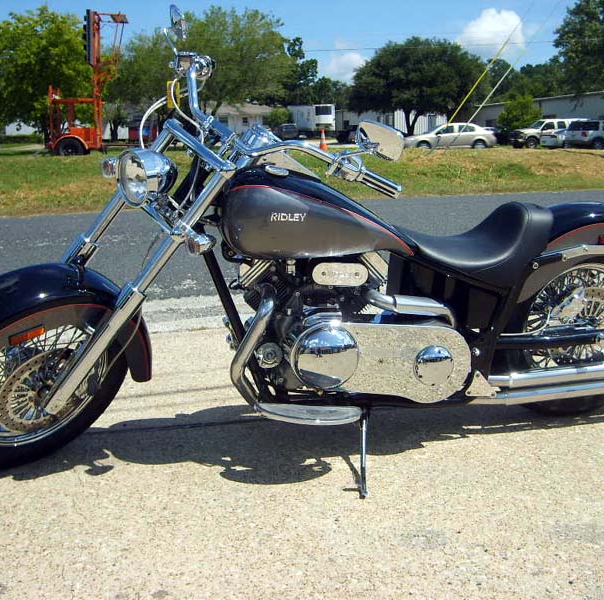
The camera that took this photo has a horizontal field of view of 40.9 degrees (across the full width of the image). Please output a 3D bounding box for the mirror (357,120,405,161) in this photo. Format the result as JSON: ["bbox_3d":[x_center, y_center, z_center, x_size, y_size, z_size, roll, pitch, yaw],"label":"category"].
[{"bbox_3d":[0.194,-0.405,2.072,0.134,0.097,0.045,26,41,21],"label":"mirror"}]

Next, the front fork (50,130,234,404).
[{"bbox_3d":[-0.526,-0.103,2.271,0.320,0.880,0.140,40,6,31],"label":"front fork"}]

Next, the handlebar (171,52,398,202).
[{"bbox_3d":[-0.128,-0.526,2.400,0.320,0.150,0.930,-20,46,-38],"label":"handlebar"}]

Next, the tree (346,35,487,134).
[{"bbox_3d":[8.163,-14.579,57.804,9.600,8.000,9.600,0,12,0],"label":"tree"}]

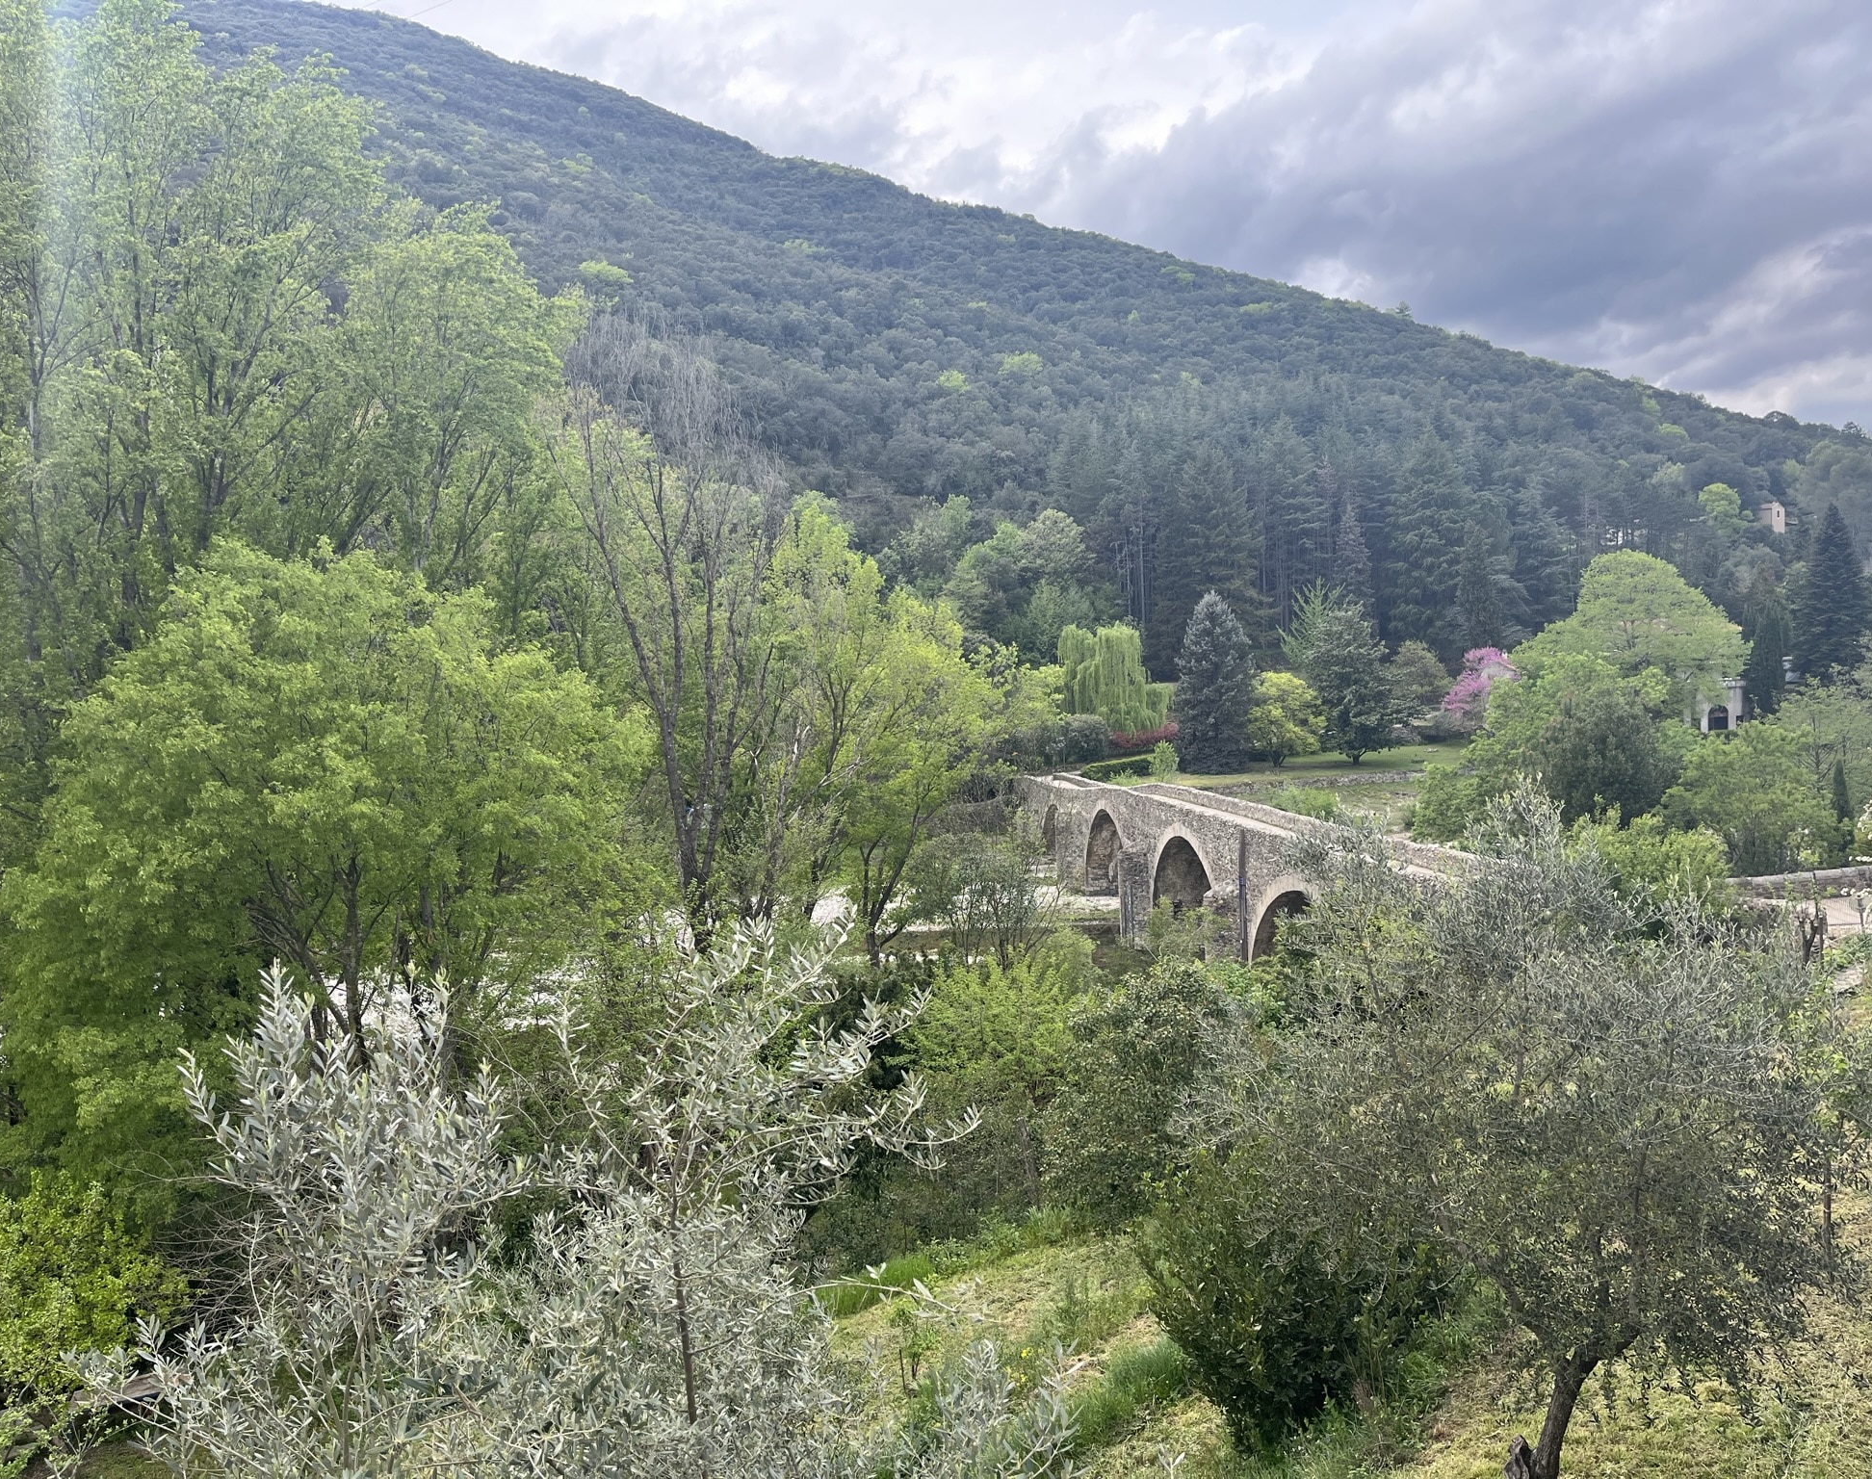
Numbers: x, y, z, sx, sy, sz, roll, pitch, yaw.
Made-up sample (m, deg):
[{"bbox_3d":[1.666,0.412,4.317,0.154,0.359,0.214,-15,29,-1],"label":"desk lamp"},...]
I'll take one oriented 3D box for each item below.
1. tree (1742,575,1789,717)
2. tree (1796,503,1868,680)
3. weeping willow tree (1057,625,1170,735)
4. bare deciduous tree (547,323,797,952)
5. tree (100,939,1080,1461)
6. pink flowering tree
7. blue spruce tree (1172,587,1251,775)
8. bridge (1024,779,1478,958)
[{"bbox_3d":[84.018,-9.205,150.000,4.681,14.822,4.681,0,1,29],"label":"tree"},{"bbox_3d":[99.886,-15.961,165.000,8.066,20.767,8.066,0,1,31],"label":"tree"},{"bbox_3d":[16.530,-5.201,137.000,10.118,11.115,10.118,0,1,7],"label":"weeping willow tree"},{"bbox_3d":[-11.739,-4.840,66.000,10.641,28.146,10.641,0,1,-10],"label":"bare deciduous tree"},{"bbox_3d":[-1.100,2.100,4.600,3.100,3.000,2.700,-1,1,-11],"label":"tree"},{"bbox_3d":[52.506,-4.462,143.000,8.478,8.776,8.478,0,1,20],"label":"pink flowering tree"},{"bbox_3d":[23.778,-4.954,127.000,7.001,15.588,7.001,0,1,11],"label":"blue spruce tree"},{"bbox_3d":[13.300,6.800,85.000,5.200,8.200,75.000,0,1,-7],"label":"bridge"}]

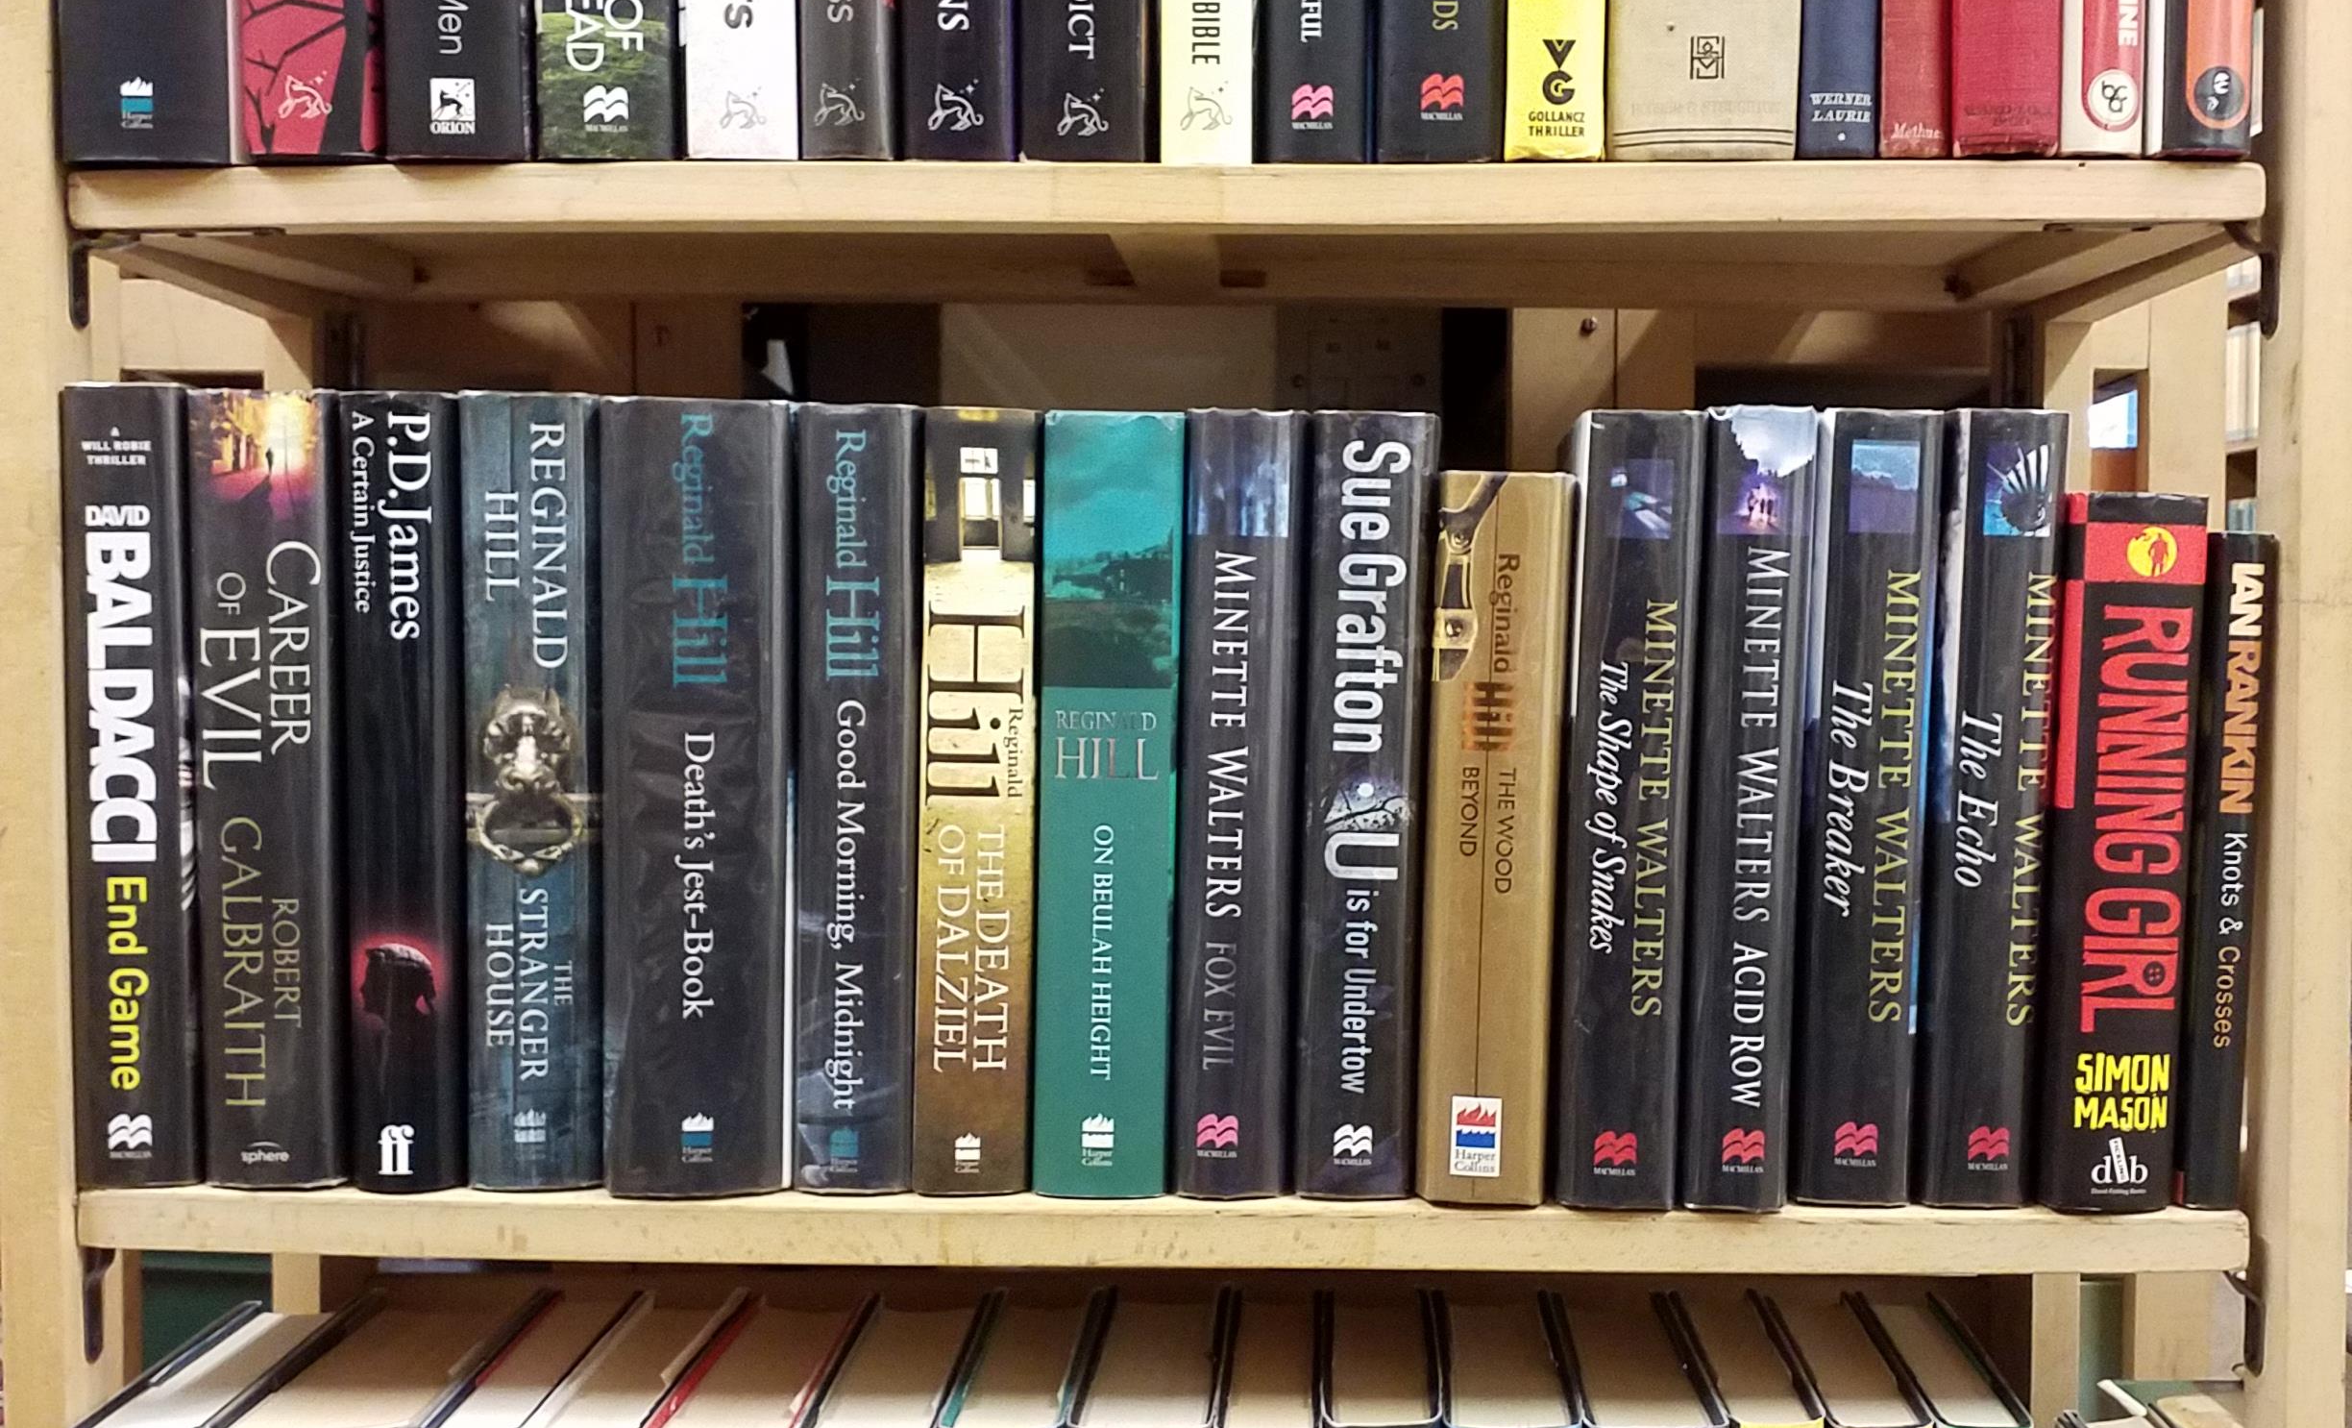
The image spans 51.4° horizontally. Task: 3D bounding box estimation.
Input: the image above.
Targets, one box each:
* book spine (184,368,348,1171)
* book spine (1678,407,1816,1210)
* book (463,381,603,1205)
[{"bbox_3d":[-0.270,0.018,0.812,0.044,0.240,0.156,0,4,1],"label":"book spine"},{"bbox_3d":[0.175,0.027,0.811,0.032,0.240,0.158,2,2,2],"label":"book spine"},{"bbox_3d":[-0.191,0.019,0.812,0.040,0.240,0.156,1,4,2],"label":"book"}]

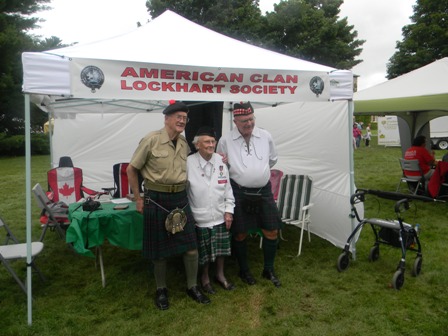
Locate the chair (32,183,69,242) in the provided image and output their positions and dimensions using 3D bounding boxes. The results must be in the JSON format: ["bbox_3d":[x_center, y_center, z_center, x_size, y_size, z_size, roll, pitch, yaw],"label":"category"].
[{"bbox_3d":[-2.064,0.631,4.373,0.520,0.820,0.460,-3,7,-22],"label":"chair"}]

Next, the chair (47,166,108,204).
[{"bbox_3d":[-2.125,0.422,5.139,0.850,1.060,0.650,-4,8,-30],"label":"chair"}]

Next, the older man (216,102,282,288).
[{"bbox_3d":[0.247,0.256,3.460,0.610,1.730,0.460,-1,7,-7],"label":"older man"}]

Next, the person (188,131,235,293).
[{"bbox_3d":[-0.136,0.387,3.360,0.460,1.500,0.360,-3,7,-18],"label":"person"}]

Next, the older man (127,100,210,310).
[{"bbox_3d":[-0.496,0.300,3.144,0.700,1.730,0.460,-3,7,-22],"label":"older man"}]

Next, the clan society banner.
[{"bbox_3d":[-0.037,-0.756,3.235,2.440,0.300,0.030,-3,7,-24],"label":"clan society banner"}]

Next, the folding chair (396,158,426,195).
[{"bbox_3d":[3.946,0.224,7.454,0.520,0.800,0.460,-6,9,-42],"label":"folding chair"}]

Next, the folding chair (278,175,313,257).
[{"bbox_3d":[0.796,0.573,4.450,0.560,0.860,0.620,4,8,37],"label":"folding chair"}]

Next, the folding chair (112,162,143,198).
[{"bbox_3d":[-1.455,0.419,5.494,0.830,0.970,0.650,-2,7,-10],"label":"folding chair"}]

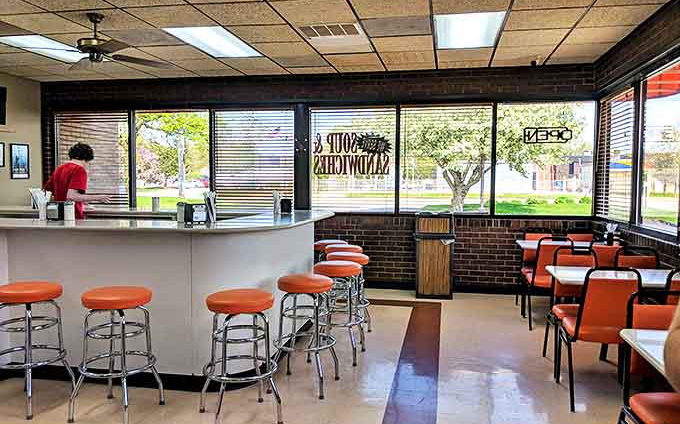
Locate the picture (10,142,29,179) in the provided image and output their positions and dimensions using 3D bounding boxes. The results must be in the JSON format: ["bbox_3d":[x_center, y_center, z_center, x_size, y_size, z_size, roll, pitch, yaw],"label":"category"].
[{"bbox_3d":[-4.335,-0.680,7.199,0.020,0.470,0.310,1,4,11],"label":"picture"}]

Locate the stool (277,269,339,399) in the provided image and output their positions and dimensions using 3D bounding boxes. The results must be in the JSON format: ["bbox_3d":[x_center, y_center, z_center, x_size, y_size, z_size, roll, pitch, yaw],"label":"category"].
[{"bbox_3d":[-0.232,0.814,3.580,0.450,0.740,0.450,0,4,0],"label":"stool"}]

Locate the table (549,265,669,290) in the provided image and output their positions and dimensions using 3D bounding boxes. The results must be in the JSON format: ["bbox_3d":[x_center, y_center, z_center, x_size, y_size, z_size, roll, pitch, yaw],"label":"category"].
[{"bbox_3d":[1.951,0.817,3.674,0.940,0.750,0.650,1,4,11],"label":"table"}]

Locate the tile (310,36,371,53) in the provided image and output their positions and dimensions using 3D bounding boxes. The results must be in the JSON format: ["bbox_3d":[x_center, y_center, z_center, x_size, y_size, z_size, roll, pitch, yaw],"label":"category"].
[{"bbox_3d":[0.034,-1.692,5.401,0.600,0.025,0.600,1,4,11],"label":"tile"}]

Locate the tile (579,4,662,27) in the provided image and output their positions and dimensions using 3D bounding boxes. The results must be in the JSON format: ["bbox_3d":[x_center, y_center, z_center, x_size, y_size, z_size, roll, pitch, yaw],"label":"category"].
[{"bbox_3d":[2.287,-1.622,4.380,0.540,0.025,0.600,1,4,11],"label":"tile"}]

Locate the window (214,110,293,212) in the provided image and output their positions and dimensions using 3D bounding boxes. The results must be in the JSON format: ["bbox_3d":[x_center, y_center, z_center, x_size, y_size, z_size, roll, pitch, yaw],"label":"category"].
[{"bbox_3d":[-1.130,-0.684,6.930,1.100,1.290,0.050,1,4,11],"label":"window"}]

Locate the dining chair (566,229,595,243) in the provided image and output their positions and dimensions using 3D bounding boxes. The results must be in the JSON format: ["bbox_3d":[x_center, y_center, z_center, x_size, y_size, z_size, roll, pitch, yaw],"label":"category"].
[{"bbox_3d":[2.578,0.644,5.586,0.450,0.870,0.530,1,4,11],"label":"dining chair"}]

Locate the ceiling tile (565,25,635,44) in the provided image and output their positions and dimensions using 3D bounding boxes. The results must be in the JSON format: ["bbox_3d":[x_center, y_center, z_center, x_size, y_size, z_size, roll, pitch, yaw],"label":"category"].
[{"bbox_3d":[2.372,-1.643,4.911,0.540,0.020,0.600,1,4,11],"label":"ceiling tile"}]

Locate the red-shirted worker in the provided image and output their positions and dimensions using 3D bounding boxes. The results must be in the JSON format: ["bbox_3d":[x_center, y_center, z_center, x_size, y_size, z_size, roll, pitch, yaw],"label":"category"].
[{"bbox_3d":[-2.517,0.213,5.095,0.530,1.710,0.470,3,4,36],"label":"red-shirted worker"}]

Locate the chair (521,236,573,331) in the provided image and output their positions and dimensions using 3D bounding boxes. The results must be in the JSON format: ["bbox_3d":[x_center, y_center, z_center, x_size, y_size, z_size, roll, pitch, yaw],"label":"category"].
[{"bbox_3d":[2.111,0.695,5.321,0.450,0.900,0.540,1,4,11],"label":"chair"}]

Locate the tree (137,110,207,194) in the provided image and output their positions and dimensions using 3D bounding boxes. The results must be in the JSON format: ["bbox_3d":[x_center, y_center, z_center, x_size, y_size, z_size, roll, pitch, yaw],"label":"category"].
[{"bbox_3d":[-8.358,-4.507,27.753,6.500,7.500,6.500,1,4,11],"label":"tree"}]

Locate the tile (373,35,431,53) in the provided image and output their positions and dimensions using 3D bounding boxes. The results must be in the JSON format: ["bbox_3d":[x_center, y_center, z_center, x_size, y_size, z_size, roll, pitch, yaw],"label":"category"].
[{"bbox_3d":[0.629,-1.681,5.283,0.600,0.025,0.600,1,4,11],"label":"tile"}]

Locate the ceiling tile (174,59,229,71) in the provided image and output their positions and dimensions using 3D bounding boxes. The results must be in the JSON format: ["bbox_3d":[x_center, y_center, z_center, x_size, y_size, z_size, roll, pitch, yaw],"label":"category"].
[{"bbox_3d":[-1.650,-1.777,6.365,0.600,0.025,0.600,1,4,11],"label":"ceiling tile"}]

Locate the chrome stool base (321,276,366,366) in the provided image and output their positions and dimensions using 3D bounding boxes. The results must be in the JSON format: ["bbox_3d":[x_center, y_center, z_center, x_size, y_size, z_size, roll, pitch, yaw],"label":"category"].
[{"bbox_3d":[-0.019,0.833,4.280,0.420,0.670,0.420,1,4,11],"label":"chrome stool base"}]

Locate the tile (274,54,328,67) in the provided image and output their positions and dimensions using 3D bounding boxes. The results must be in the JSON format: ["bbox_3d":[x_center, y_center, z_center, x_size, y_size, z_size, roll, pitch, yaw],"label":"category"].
[{"bbox_3d":[-0.451,-1.757,6.138,0.600,0.025,0.600,1,4,11],"label":"tile"}]

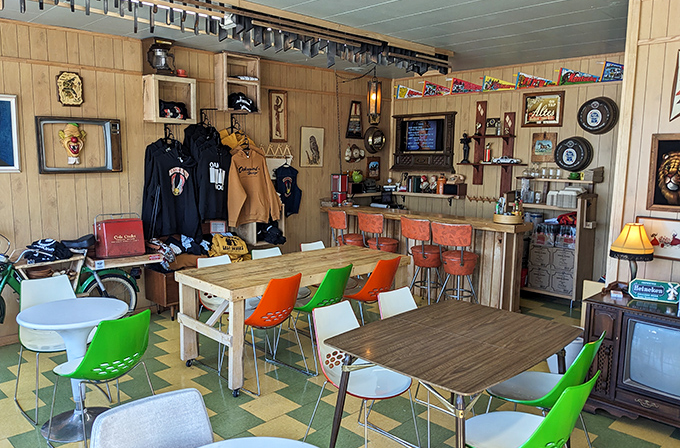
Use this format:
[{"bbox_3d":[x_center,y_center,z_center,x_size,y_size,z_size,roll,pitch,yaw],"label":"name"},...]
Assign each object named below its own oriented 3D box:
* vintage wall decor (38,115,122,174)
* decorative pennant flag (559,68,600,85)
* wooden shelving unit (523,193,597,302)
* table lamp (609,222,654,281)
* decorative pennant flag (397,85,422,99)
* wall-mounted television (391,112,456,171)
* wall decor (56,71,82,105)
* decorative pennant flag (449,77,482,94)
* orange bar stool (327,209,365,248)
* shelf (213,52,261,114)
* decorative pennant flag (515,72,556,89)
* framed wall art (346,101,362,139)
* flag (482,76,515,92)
[{"bbox_3d":[-2.399,-0.723,4.919,0.090,0.500,0.740,8,10,44],"label":"vintage wall decor"},{"bbox_3d":[2.727,-1.693,6.047,0.020,0.192,0.475,-7,11,-44],"label":"decorative pennant flag"},{"bbox_3d":[2.404,0.263,6.162,0.420,1.198,0.875,-7,11,-44],"label":"wooden shelving unit"},{"bbox_3d":[1.970,0.249,3.576,0.270,0.520,0.270,-7,11,-44],"label":"table lamp"},{"bbox_3d":[1.027,-1.942,7.747,0.020,0.201,0.480,-7,11,-44],"label":"decorative pennant flag"},{"bbox_3d":[1.171,-1.128,7.443,0.140,0.793,1.050,-7,11,-44],"label":"wall-mounted television"},{"bbox_3d":[-2.470,-1.232,4.862,0.230,0.313,0.025,-7,11,-44],"label":"wall decor"},{"bbox_3d":[1.699,-1.846,7.075,0.020,0.213,0.480,-7,11,-44],"label":"decorative pennant flag"},{"bbox_3d":[0.139,0.348,6.711,0.470,0.950,0.420,-5,9,-35],"label":"orange bar stool"},{"bbox_3d":[-1.134,-1.565,5.946,0.485,0.613,0.190,-7,11,-44],"label":"shelf"},{"bbox_3d":[2.329,-1.712,6.279,0.020,0.208,0.525,-7,11,-44],"label":"decorative pennant flag"},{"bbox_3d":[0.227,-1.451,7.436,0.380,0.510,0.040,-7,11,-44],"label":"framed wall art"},{"bbox_3d":[2.035,-1.792,6.740,0.020,0.196,0.455,-7,11,-44],"label":"flag"}]

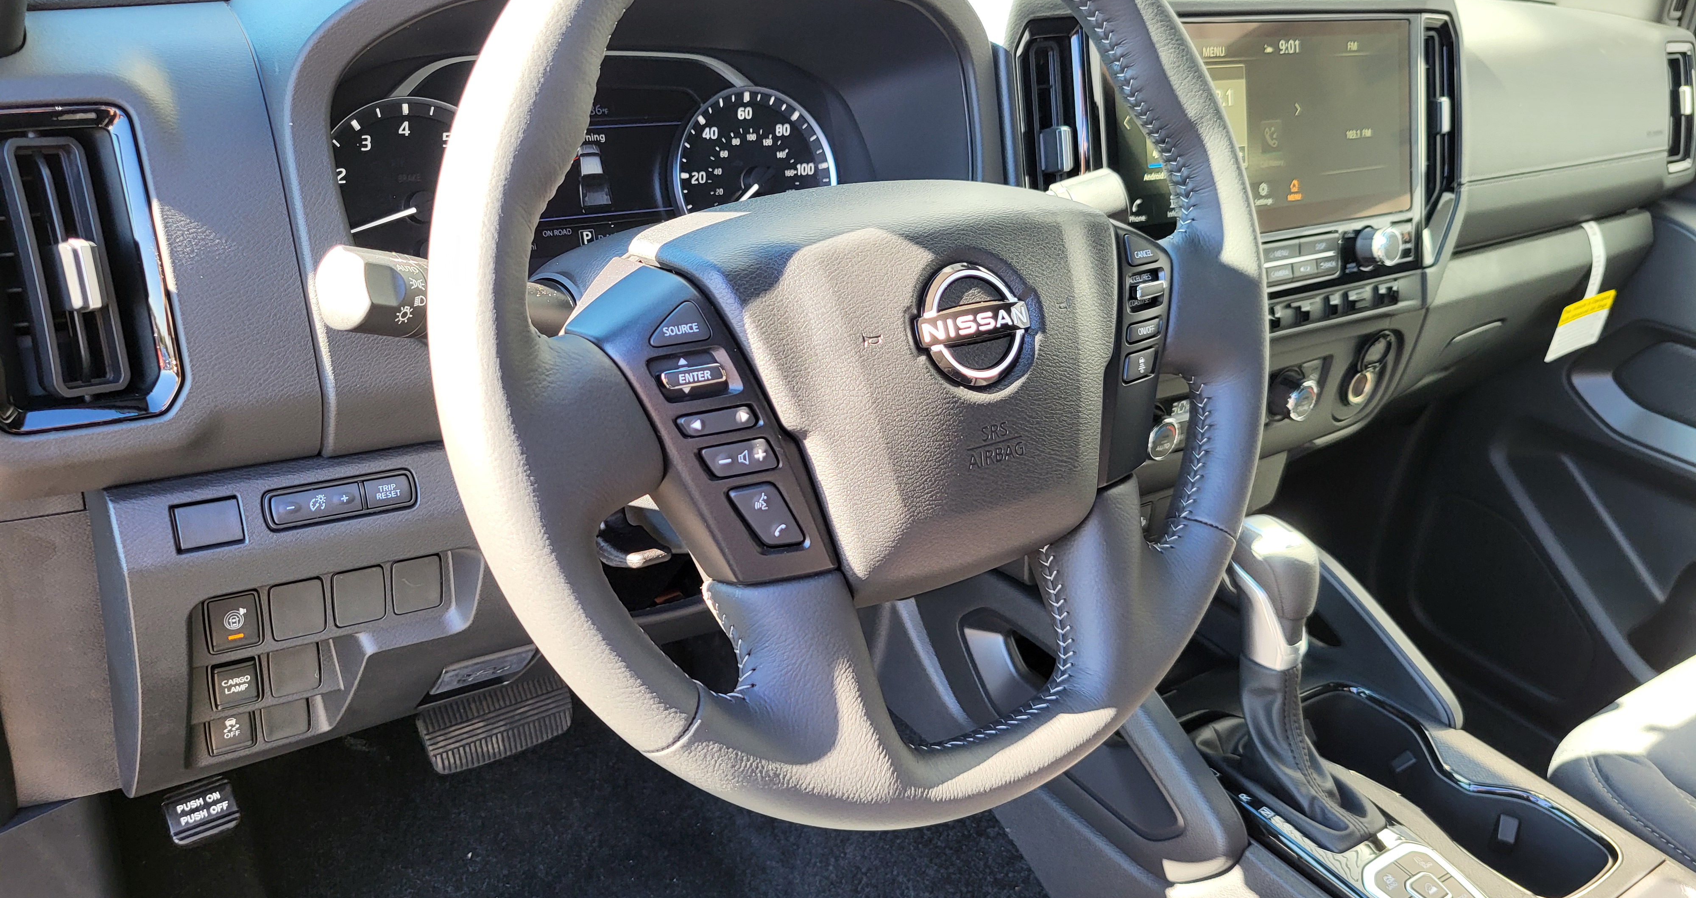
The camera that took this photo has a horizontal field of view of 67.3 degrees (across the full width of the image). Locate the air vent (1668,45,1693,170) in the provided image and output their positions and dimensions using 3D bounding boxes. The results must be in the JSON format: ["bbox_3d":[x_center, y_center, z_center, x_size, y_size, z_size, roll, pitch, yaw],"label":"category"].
[{"bbox_3d":[0.751,-0.313,1.181,0.060,0.116,0.035,-13,12,-32],"label":"air vent"}]

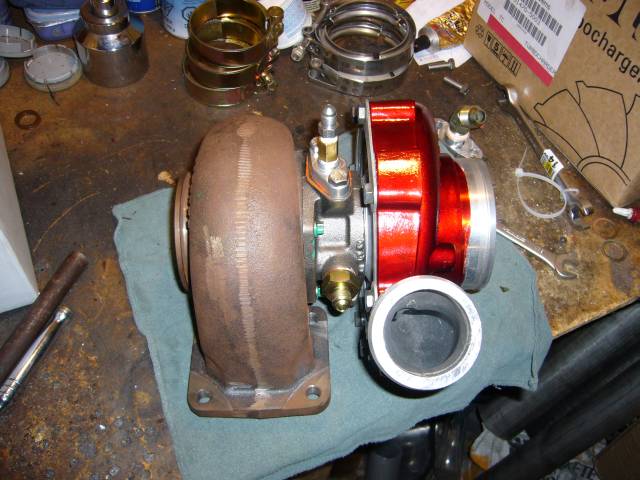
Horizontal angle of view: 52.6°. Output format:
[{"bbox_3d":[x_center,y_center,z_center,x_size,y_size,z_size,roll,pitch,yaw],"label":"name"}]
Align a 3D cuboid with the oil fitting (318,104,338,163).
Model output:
[{"bbox_3d":[0.006,-0.075,0.450,0.015,0.042,0.015,-1,38,-1],"label":"oil fitting"}]

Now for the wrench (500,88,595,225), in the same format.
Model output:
[{"bbox_3d":[0.236,-0.093,0.689,0.030,0.012,0.192,-12,59,-7],"label":"wrench"}]

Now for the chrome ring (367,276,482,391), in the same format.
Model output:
[{"bbox_3d":[0.061,0.055,0.381,0.065,0.020,0.065,-1,85,-1],"label":"chrome ring"}]

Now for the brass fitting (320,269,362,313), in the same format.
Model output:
[{"bbox_3d":[0.015,0.035,0.445,0.028,0.026,0.027,-1,38,-1],"label":"brass fitting"}]

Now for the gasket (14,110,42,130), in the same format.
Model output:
[{"bbox_3d":[-0.325,-0.133,0.720,0.029,0.002,0.029,0,58,0],"label":"gasket"}]

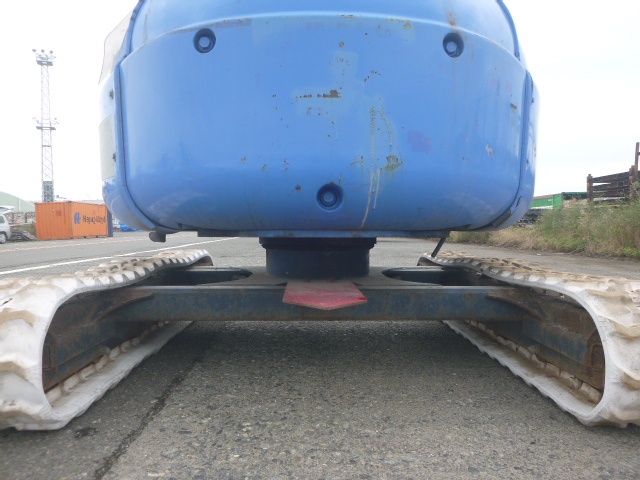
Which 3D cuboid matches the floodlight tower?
[{"bbox_3d":[-38.659,-13.628,65.403,3.500,26.500,3.300,-2,2,-26],"label":"floodlight tower"}]

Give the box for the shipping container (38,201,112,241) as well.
[{"bbox_3d":[-18.766,-1.408,35.450,2.438,2.591,6.058,-1,2,-2],"label":"shipping container"}]

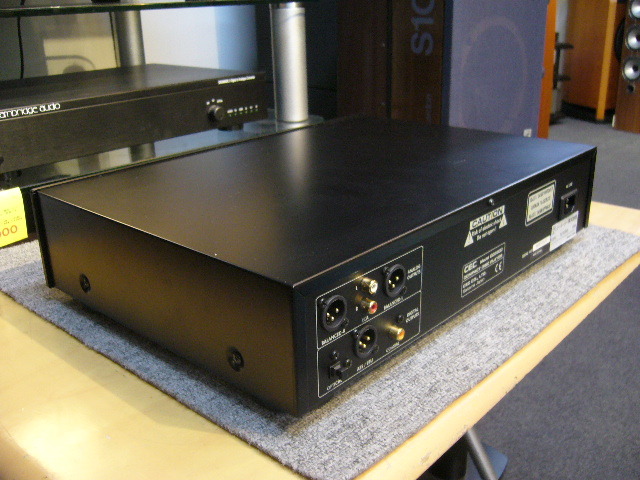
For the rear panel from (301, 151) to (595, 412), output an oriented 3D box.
[{"bbox_3d":[0.131,0.005,0.500,0.022,0.079,0.427,16,26,39],"label":"rear panel"}]

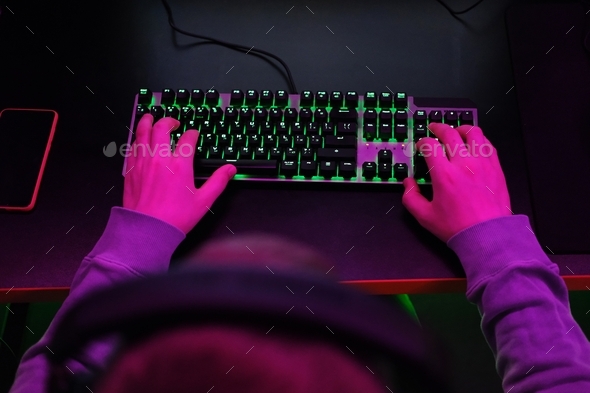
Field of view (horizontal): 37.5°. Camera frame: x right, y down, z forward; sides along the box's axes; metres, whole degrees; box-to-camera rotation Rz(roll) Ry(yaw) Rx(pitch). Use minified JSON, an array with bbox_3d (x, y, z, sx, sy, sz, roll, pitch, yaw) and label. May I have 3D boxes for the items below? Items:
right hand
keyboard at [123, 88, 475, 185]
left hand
[{"bbox_3d":[0.179,-0.022,1.016,0.120,0.070,0.162,-10,57,-3],"label":"right hand"},{"bbox_3d":[0.010,-0.073,1.083,0.438,0.038,0.132,1,58,4],"label":"keyboard"},{"bbox_3d":[-0.136,-0.030,1.039,0.131,0.070,0.165,1,58,4],"label":"left hand"}]

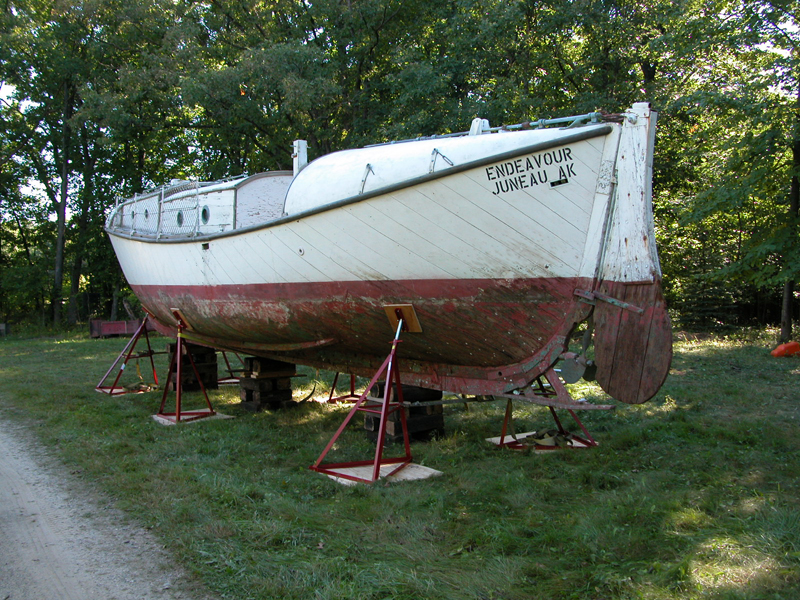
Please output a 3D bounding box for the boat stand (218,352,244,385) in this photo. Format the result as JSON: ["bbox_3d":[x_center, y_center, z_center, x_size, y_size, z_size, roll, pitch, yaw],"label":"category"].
[{"bbox_3d":[-2.718,0.731,12.315,0.820,1.100,0.740,-1,1,-38],"label":"boat stand"}]

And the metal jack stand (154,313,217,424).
[{"bbox_3d":[-2.369,0.732,8.962,0.680,1.180,0.700,-1,1,-38],"label":"metal jack stand"}]

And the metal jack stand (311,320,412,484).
[{"bbox_3d":[-0.162,0.749,6.322,0.900,1.210,0.720,-1,1,-38],"label":"metal jack stand"}]

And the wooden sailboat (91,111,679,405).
[{"bbox_3d":[-1.810,-0.490,9.935,2.950,2.560,11.600,-1,1,-38],"label":"wooden sailboat"}]

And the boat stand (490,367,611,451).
[{"bbox_3d":[1.464,0.741,7.360,0.920,1.200,0.720,-1,1,-38],"label":"boat stand"}]

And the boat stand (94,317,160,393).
[{"bbox_3d":[-3.881,0.732,11.400,0.880,1.120,0.760,-1,1,-38],"label":"boat stand"}]

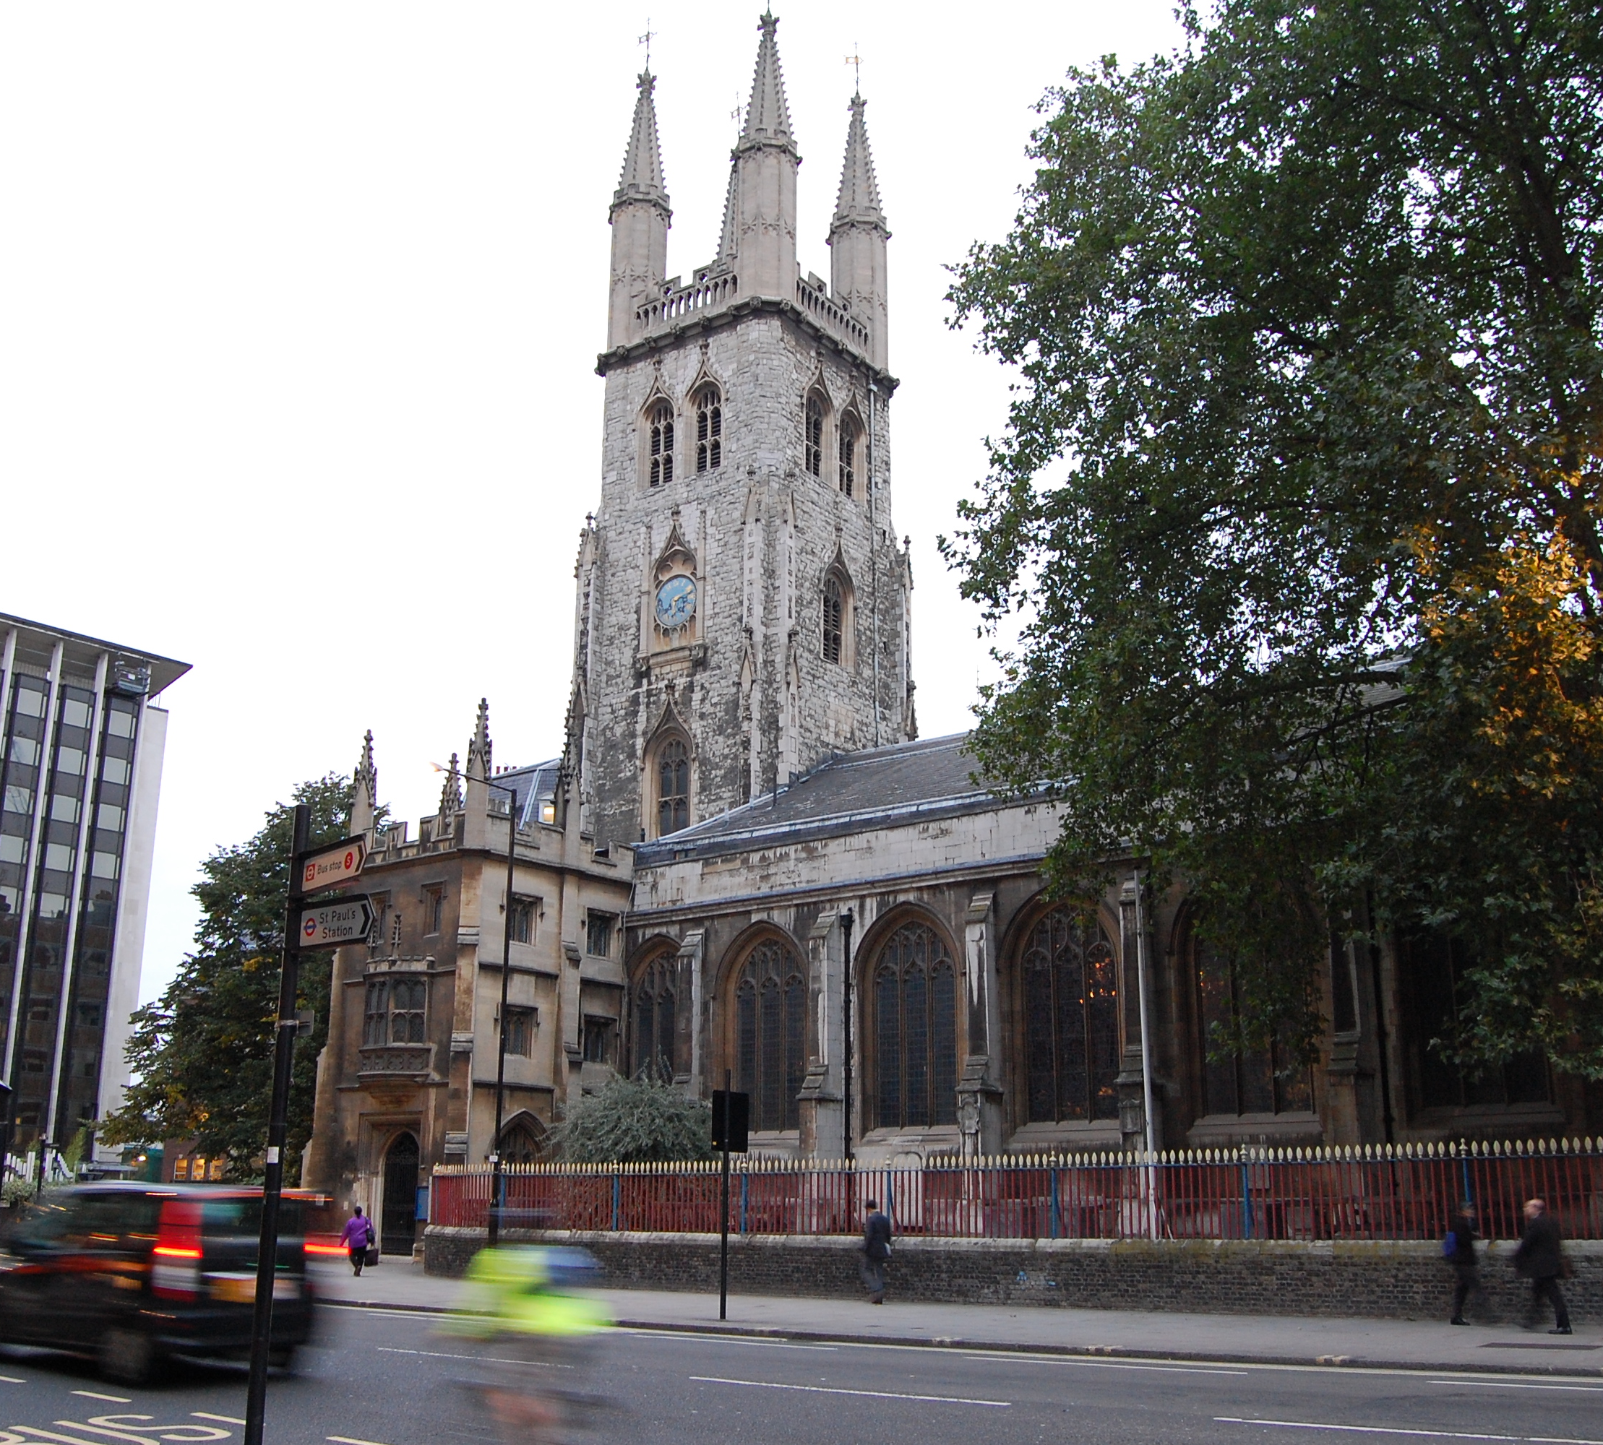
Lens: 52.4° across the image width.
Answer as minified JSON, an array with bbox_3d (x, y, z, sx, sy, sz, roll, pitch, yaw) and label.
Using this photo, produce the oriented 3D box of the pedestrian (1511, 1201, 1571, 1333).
[{"bbox_3d":[9.659,7.097,21.273,0.620,1.700,0.500,-12,-20,36],"label":"pedestrian"}]

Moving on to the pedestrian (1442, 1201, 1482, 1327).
[{"bbox_3d":[9.147,7.554,22.788,0.520,1.700,0.520,-11,-19,33],"label":"pedestrian"}]

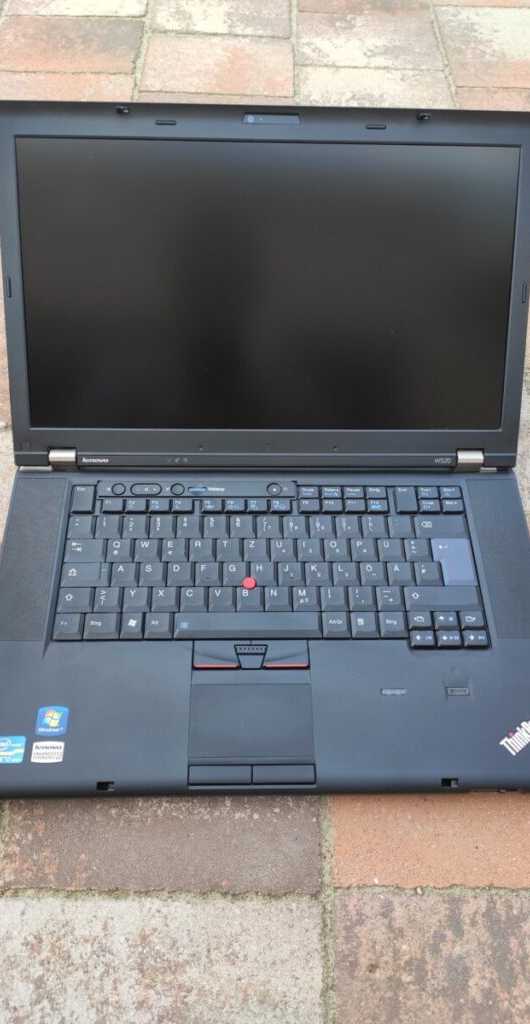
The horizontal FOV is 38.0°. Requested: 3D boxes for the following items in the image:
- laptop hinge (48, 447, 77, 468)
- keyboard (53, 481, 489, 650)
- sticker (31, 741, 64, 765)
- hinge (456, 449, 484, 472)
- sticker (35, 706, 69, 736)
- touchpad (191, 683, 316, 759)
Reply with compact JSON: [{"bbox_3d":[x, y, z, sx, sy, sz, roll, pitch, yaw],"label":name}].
[{"bbox_3d":[-0.149,-0.039,0.569,0.020,0.014,0.013,0,57,-2],"label":"laptop hinge"},{"bbox_3d":[0.004,0.035,0.536,0.286,0.007,0.131,0,57,-2],"label":"keyboard"},{"bbox_3d":[-0.129,0.143,0.458,0.018,0.001,0.011,0,57,-2],"label":"sticker"},{"bbox_3d":[0.153,-0.039,0.579,0.020,0.014,0.013,0,57,-2],"label":"hinge"},{"bbox_3d":[-0.129,0.128,0.468,0.018,0.001,0.017,0,57,-2],"label":"sticker"},{"bbox_3d":[-0.008,0.128,0.473,0.075,0.002,0.045,0,57,-2],"label":"touchpad"}]

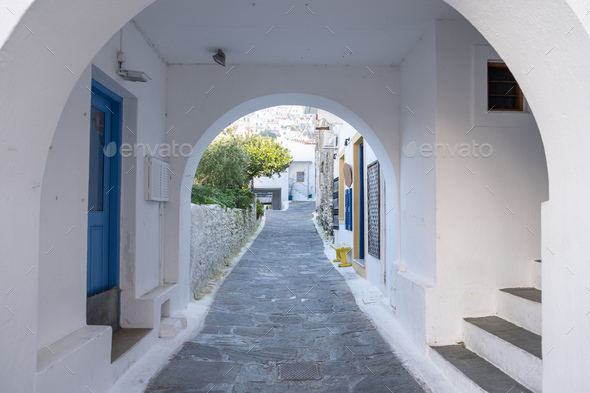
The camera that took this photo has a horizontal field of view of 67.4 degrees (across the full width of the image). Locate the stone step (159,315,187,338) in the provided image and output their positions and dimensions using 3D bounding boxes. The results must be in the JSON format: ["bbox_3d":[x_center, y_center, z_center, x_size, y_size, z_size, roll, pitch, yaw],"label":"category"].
[{"bbox_3d":[-1.266,1.355,4.620,0.200,0.135,0.310,0,-1,-1],"label":"stone step"}]

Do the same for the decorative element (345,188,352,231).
[{"bbox_3d":[1.100,0.264,9.000,0.060,0.840,0.780,0,-1,-1],"label":"decorative element"}]

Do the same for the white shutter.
[{"bbox_3d":[-1.395,-0.159,4.500,0.075,0.420,0.600,1,-2,0],"label":"white shutter"}]

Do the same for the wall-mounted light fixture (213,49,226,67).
[{"bbox_3d":[-0.810,-1.490,4.750,0.125,0.165,0.110,-1,-2,37],"label":"wall-mounted light fixture"}]

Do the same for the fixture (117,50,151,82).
[{"bbox_3d":[-1.388,-1.130,3.835,0.235,0.235,0.210,0,-1,-1],"label":"fixture"}]

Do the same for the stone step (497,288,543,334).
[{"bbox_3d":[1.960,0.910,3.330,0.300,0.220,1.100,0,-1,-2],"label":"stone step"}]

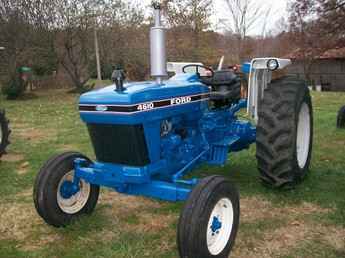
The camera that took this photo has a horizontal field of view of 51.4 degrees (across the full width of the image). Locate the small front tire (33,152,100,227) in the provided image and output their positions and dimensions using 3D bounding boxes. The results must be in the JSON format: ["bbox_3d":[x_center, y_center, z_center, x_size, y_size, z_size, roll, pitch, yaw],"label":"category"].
[{"bbox_3d":[-1.089,0.638,3.786,0.209,0.768,0.768,6,14,34],"label":"small front tire"}]

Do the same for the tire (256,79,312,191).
[{"bbox_3d":[1.498,0.060,4.641,0.408,1.414,1.414,5,14,32],"label":"tire"}]

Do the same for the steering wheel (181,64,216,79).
[{"bbox_3d":[0.322,-0.656,4.274,0.404,0.071,0.404,5,-19,32],"label":"steering wheel"}]

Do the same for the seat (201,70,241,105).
[{"bbox_3d":[0.661,-0.555,4.830,0.505,0.424,0.485,5,14,32],"label":"seat"}]

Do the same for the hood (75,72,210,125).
[{"bbox_3d":[-0.178,-0.340,3.524,0.576,0.333,1.454,5,14,32],"label":"hood"}]

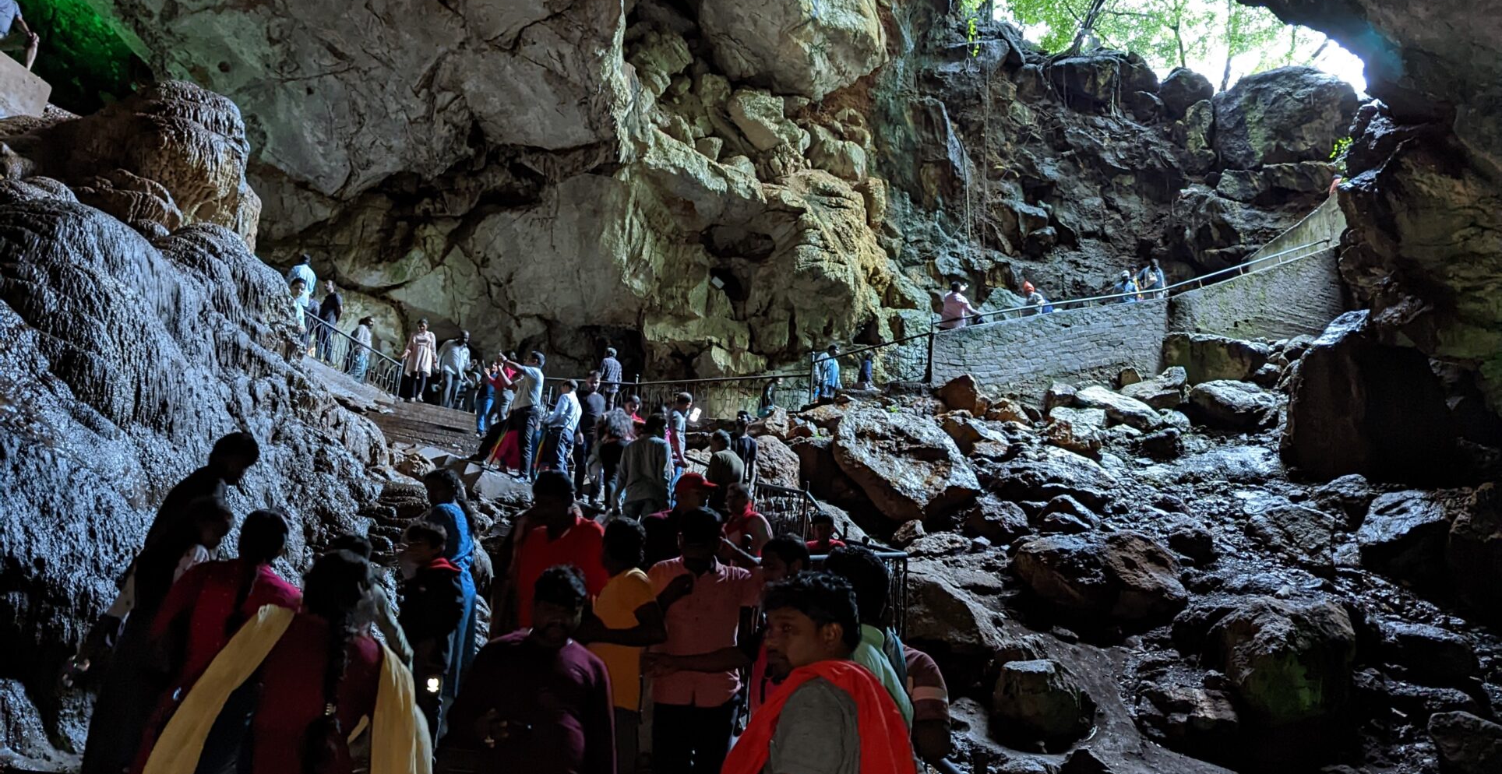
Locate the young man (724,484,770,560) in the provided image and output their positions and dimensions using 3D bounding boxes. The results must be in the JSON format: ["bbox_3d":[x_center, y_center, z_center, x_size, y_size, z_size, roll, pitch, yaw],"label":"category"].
[{"bbox_3d":[-0.063,1.528,9.982,0.400,1.680,0.500,12,-18,-34],"label":"young man"}]

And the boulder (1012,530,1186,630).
[{"bbox_3d":[3.018,1.681,12.000,1.420,0.800,1.100,-3,-14,14],"label":"boulder"}]

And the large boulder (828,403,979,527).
[{"bbox_3d":[1.709,0.881,15.500,1.620,1.280,1.350,-1,-14,6],"label":"large boulder"}]

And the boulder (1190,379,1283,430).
[{"bbox_3d":[7.687,0.309,22.000,1.300,0.650,1.100,2,-15,0],"label":"boulder"}]

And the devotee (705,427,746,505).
[{"bbox_3d":[-0.298,1.235,13.785,0.460,1.660,0.330,12,-18,-34],"label":"devotee"}]

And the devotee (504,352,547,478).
[{"bbox_3d":[-2.780,0.366,16.985,0.520,1.660,0.450,0,-15,5],"label":"devotee"}]

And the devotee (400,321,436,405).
[{"bbox_3d":[-6.027,-0.433,24.795,0.600,1.580,0.350,3,-15,-5],"label":"devotee"}]

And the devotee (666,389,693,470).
[{"bbox_3d":[-0.852,0.875,15.982,0.350,1.680,0.450,6,-16,-14],"label":"devotee"}]

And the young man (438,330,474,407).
[{"bbox_3d":[-5.380,-0.269,24.797,0.450,1.570,0.500,-9,-18,34],"label":"young man"}]

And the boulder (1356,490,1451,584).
[{"bbox_3d":[6.703,1.558,14.200,0.850,0.720,0.850,2,-15,0],"label":"boulder"}]

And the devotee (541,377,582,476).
[{"bbox_3d":[-2.559,0.686,18.607,0.420,1.650,0.500,-11,-18,40],"label":"devotee"}]

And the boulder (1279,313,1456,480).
[{"bbox_3d":[8.678,0.121,19.500,2.100,2.200,1.900,-5,-15,24],"label":"boulder"}]

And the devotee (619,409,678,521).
[{"bbox_3d":[-1.063,1.056,13.684,0.550,1.670,0.400,-1,-15,10],"label":"devotee"}]

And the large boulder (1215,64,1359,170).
[{"bbox_3d":[15.416,-7.719,40.000,3.700,2.750,3.000,-5,-15,22],"label":"large boulder"}]

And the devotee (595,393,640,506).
[{"bbox_3d":[-1.740,0.869,18.011,0.500,1.620,0.420,-9,-17,36],"label":"devotee"}]

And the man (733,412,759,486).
[{"bbox_3d":[-0.077,1.089,16.807,0.460,1.650,0.320,-6,-15,26],"label":"man"}]

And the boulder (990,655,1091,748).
[{"bbox_3d":[1.946,2.119,9.300,0.660,0.600,0.620,-2,-14,11],"label":"boulder"}]

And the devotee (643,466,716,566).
[{"bbox_3d":[-0.456,1.340,8.504,0.340,1.680,0.500,12,-18,-40],"label":"devotee"}]

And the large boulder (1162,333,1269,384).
[{"bbox_3d":[9.338,-0.563,27.800,1.950,0.950,1.350,-4,-14,19],"label":"large boulder"}]

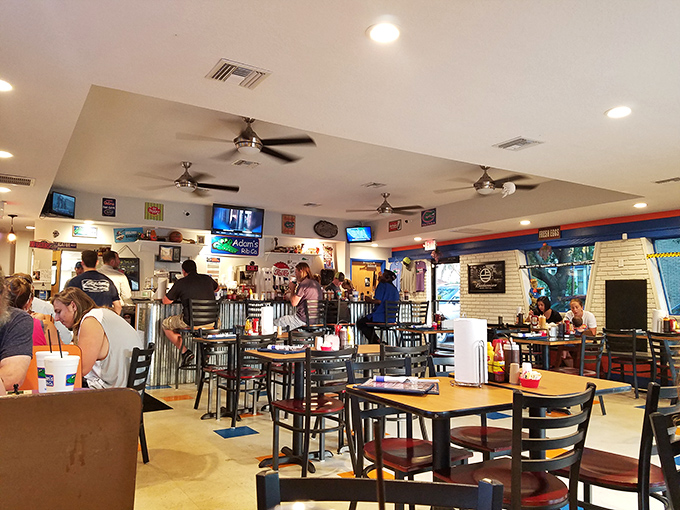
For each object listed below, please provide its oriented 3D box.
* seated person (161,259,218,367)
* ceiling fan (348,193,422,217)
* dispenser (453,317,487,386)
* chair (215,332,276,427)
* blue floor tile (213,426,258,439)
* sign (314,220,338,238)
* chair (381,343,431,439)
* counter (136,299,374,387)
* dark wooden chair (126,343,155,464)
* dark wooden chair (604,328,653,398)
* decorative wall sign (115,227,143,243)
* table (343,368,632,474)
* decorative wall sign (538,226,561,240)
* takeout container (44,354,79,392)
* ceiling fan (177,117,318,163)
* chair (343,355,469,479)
[{"bbox_3d":[-1.957,0.745,6.661,0.600,1.340,0.660,4,-6,-38],"label":"seated person"},{"bbox_3d":[0.751,-0.799,8.267,1.310,0.380,1.310,-1,-5,5],"label":"ceiling fan"},{"bbox_3d":[0.606,0.442,2.376,0.160,0.310,0.160,-1,-5,14],"label":"dispenser"},{"bbox_3d":[-0.917,1.188,4.995,0.430,0.850,0.470,3,-6,-33],"label":"chair"},{"bbox_3d":[-0.895,1.524,4.396,0.305,0.008,0.305,3,-6,-33],"label":"blue floor tile"},{"bbox_3d":[-0.287,-0.550,11.117,0.626,0.381,0.030,3,-6,-33],"label":"sign"},{"bbox_3d":[0.365,1.050,3.694,0.440,0.830,0.470,3,-6,-31],"label":"chair"},{"bbox_3d":[-0.857,1.357,8.479,4.750,1.140,0.750,3,-6,-33],"label":"counter"},{"bbox_3d":[-1.600,1.054,3.530,0.470,0.850,0.430,0,-5,-3],"label":"dark wooden chair"},{"bbox_3d":[3.620,1.325,6.374,0.460,0.840,0.430,3,-6,-33],"label":"dark wooden chair"},{"bbox_3d":[-3.654,-0.337,8.824,0.475,0.240,0.020,-5,-2,-33],"label":"decorative wall sign"},{"bbox_3d":[0.693,1.005,2.421,1.230,0.755,0.710,3,-6,-29],"label":"table"},{"bbox_3d":[3.806,-0.387,9.275,0.030,0.217,0.450,3,-6,-33],"label":"decorative wall sign"},{"bbox_3d":[-1.006,0.455,1.843,0.115,0.175,0.115,0,-5,0],"label":"takeout container"},{"bbox_3d":[-0.849,-1.111,4.748,1.310,0.380,1.310,1,-5,-10],"label":"ceiling fan"},{"bbox_3d":[0.293,0.918,2.360,0.430,0.850,0.530,3,-6,-33],"label":"chair"}]

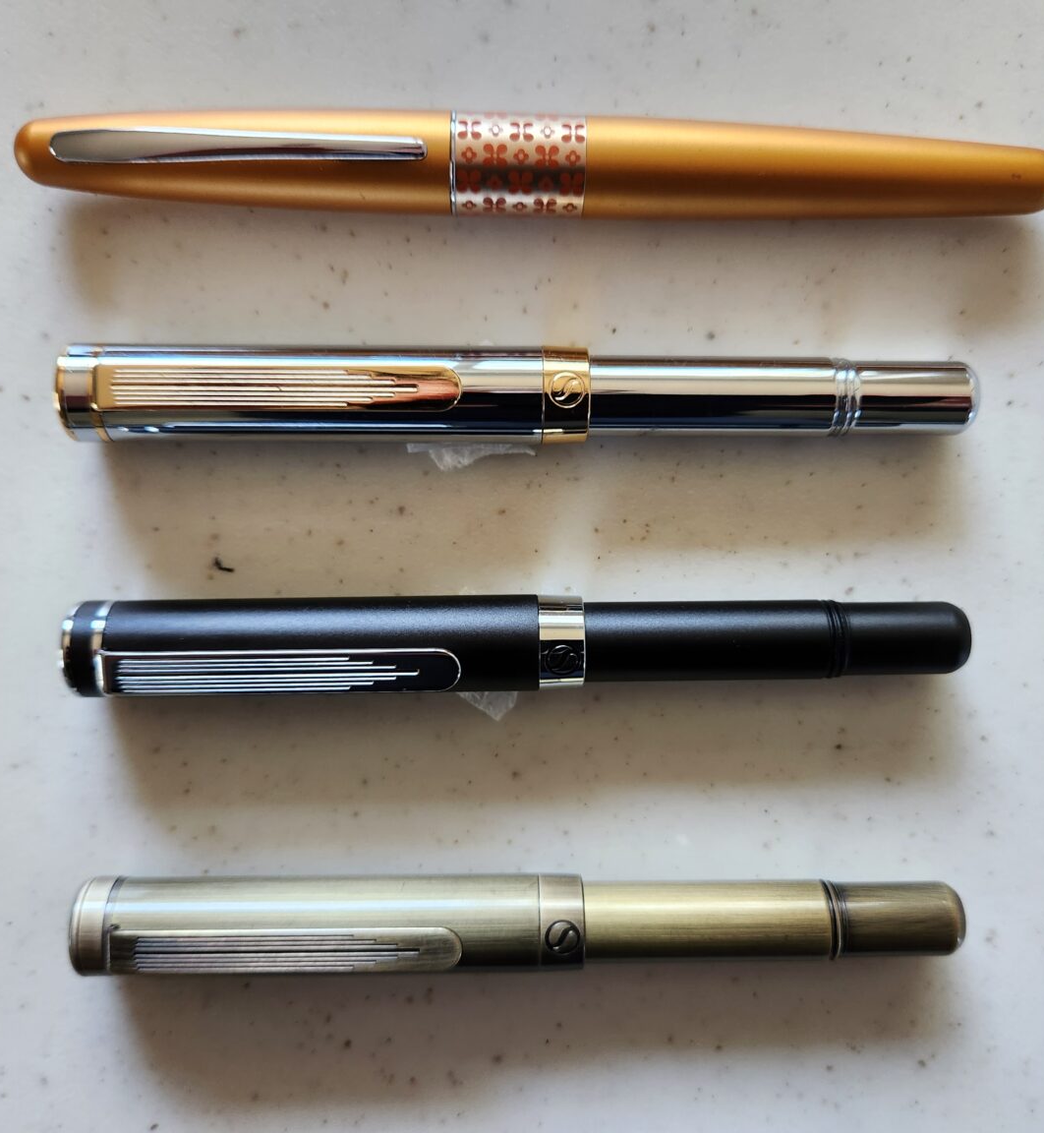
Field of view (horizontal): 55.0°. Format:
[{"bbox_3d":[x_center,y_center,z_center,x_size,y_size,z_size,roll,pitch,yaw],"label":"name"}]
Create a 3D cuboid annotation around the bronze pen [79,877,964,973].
[{"bbox_3d":[0.000,0.049,0.137,0.120,0.015,0.013,-1,93,0],"label":"bronze pen"}]

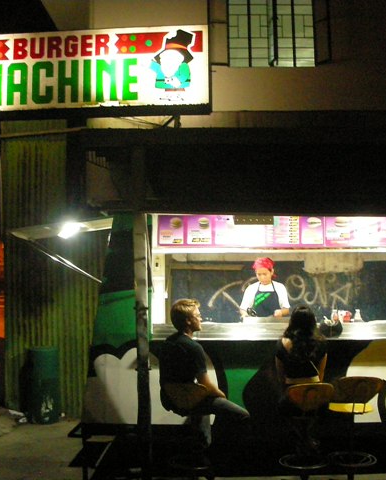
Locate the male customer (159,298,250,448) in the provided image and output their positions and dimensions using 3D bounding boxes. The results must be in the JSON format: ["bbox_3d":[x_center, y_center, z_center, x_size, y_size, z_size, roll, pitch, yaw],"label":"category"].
[{"bbox_3d":[0.084,1.094,5.150,0.680,1.240,0.560,3,-5,-43],"label":"male customer"}]

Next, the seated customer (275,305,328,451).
[{"bbox_3d":[0.880,1.116,5.250,0.430,1.180,0.620,0,-4,-7],"label":"seated customer"}]

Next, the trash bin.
[{"bbox_3d":[-1.761,1.712,7.650,0.370,0.875,0.370,0,-4,-6],"label":"trash bin"}]

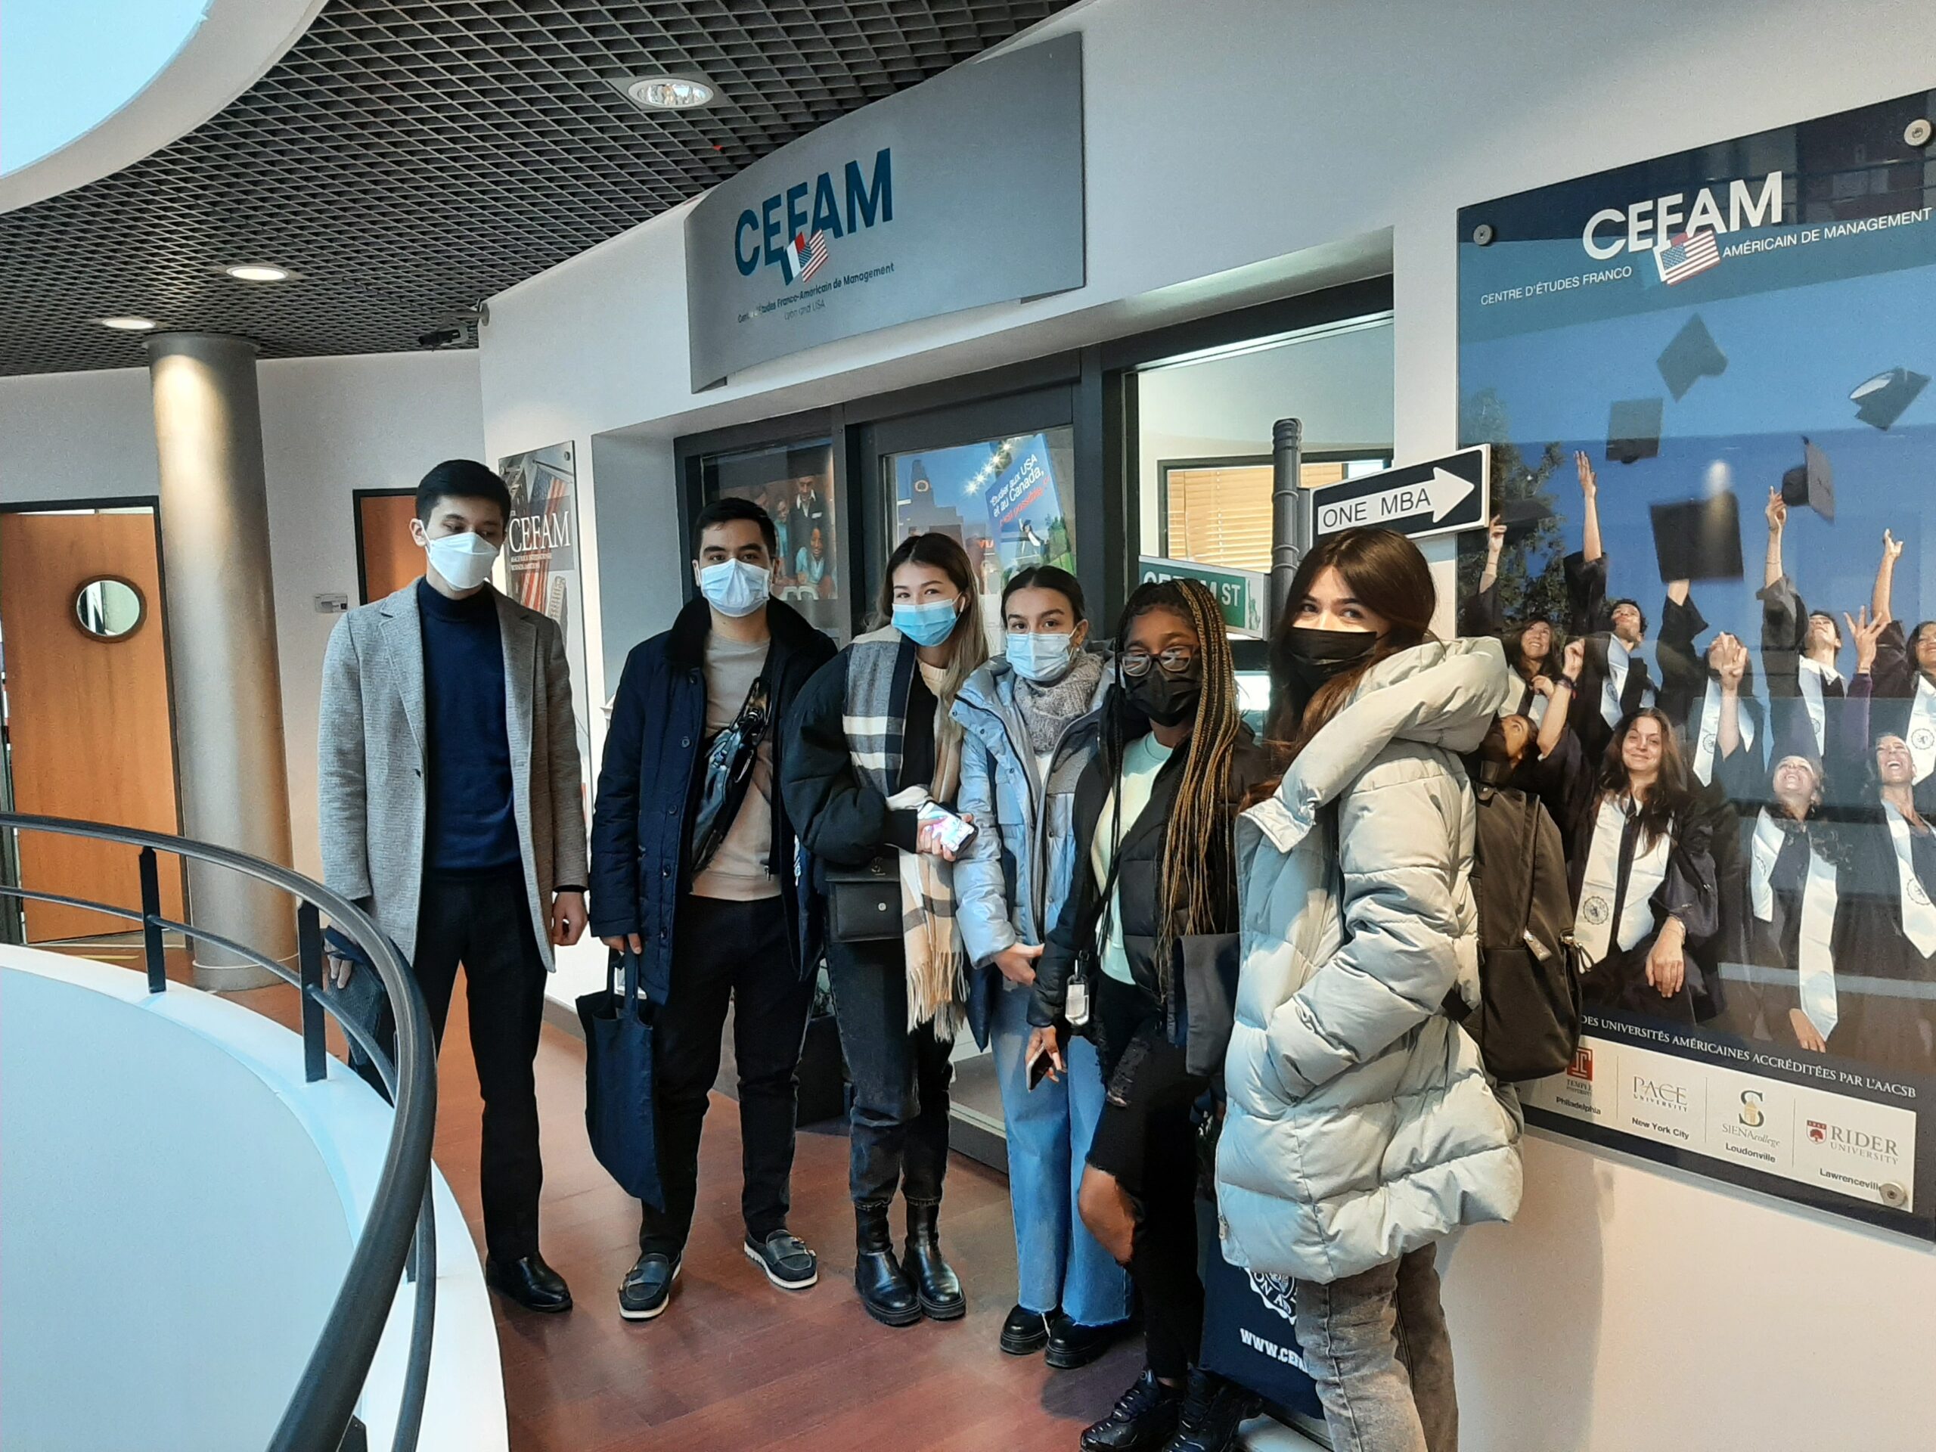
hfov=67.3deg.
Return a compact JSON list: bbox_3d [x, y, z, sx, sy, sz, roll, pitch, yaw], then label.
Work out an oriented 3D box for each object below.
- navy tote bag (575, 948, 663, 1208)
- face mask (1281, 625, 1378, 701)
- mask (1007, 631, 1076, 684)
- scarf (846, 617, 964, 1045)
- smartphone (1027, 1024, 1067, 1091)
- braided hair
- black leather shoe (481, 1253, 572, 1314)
[{"bbox_3d":[-0.743,0.750,3.100,0.100,0.530,0.320,-4,6,-31],"label":"navy tote bag"},{"bbox_3d":[0.526,-0.091,2.110,0.138,0.110,0.085,1,6,30],"label":"face mask"},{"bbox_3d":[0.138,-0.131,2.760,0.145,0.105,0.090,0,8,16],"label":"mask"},{"bbox_3d":[-0.128,0.211,2.960,0.260,0.810,0.230,-3,5,-16],"label":"scarf"},{"bbox_3d":[0.147,0.590,2.630,0.009,0.073,0.150,22,46,27],"label":"smartphone"},{"bbox_3d":[0.369,0.091,2.600,0.240,0.700,0.270,0,5,19],"label":"braided hair"},{"bbox_3d":[-0.967,1.223,3.190,0.270,0.100,0.100,2,6,37],"label":"black leather shoe"}]

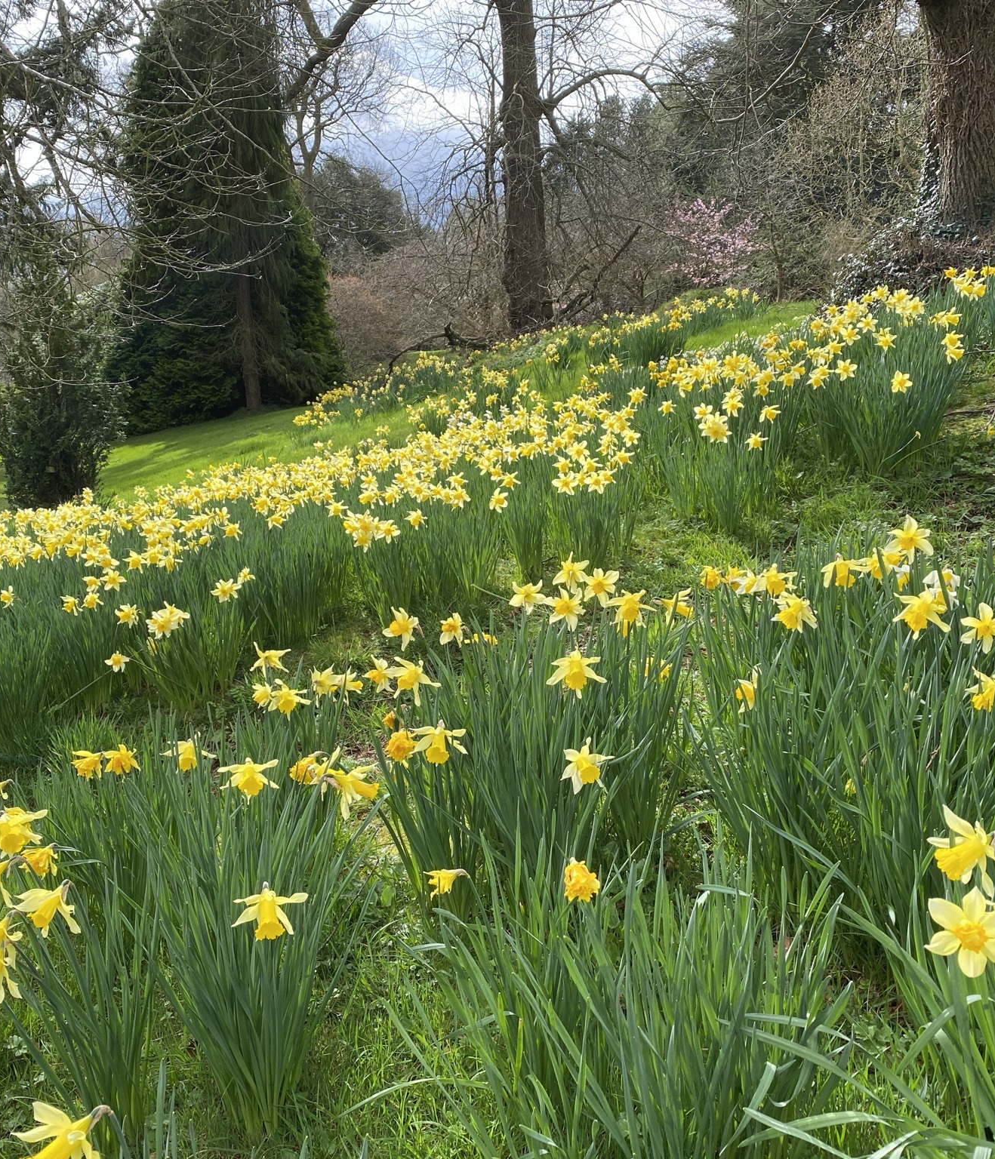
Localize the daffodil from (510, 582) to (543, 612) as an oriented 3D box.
[{"bbox_3d":[0.062,0.036,2.470,0.071,0.066,0.050,-2,-3,6],"label":"daffodil"}]

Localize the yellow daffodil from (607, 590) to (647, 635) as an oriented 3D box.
[{"bbox_3d":[0.262,0.051,2.350,0.085,0.083,0.060,-2,43,6],"label":"yellow daffodil"}]

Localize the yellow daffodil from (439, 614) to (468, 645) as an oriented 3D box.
[{"bbox_3d":[-0.106,0.124,2.920,0.085,0.083,0.060,6,10,44],"label":"yellow daffodil"}]

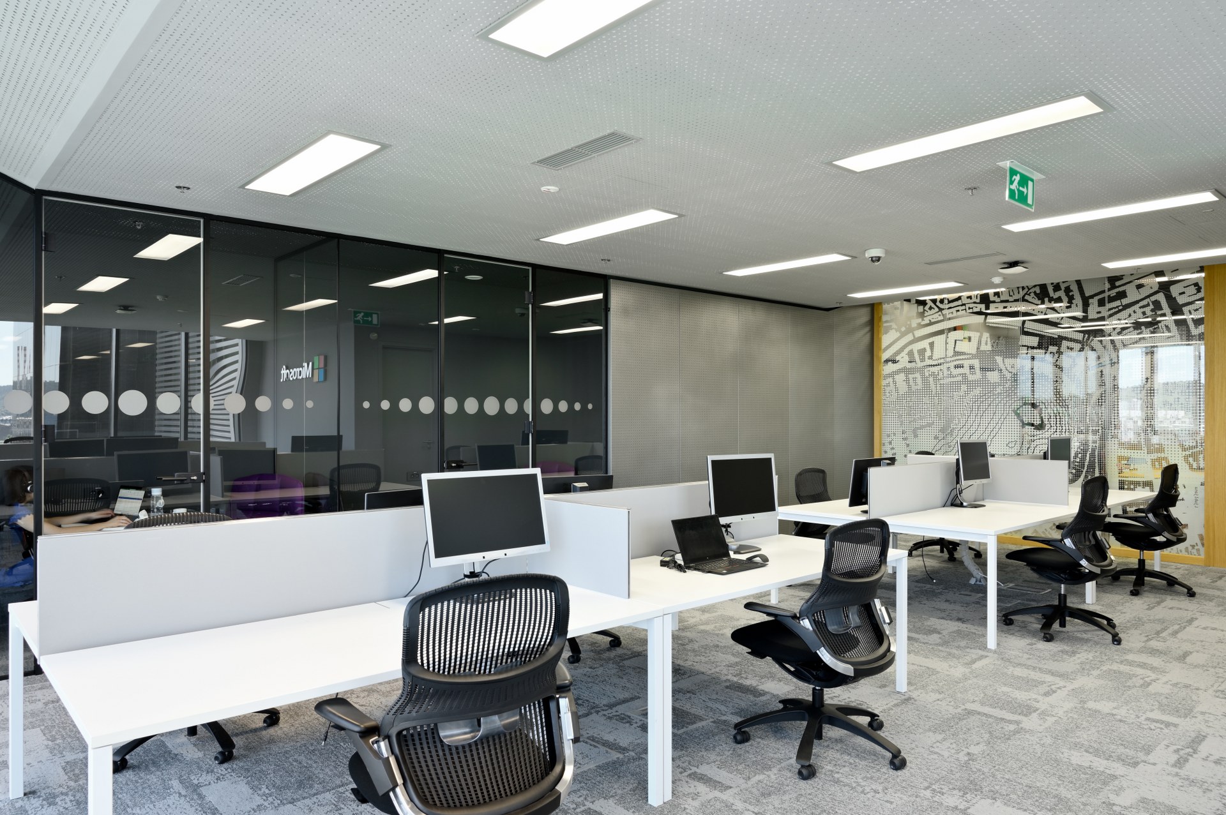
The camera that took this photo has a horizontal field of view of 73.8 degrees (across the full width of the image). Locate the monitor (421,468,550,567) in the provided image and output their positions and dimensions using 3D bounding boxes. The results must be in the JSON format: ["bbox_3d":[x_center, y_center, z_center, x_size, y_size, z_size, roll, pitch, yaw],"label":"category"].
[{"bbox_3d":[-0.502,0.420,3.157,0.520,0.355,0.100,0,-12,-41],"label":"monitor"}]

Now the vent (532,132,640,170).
[{"bbox_3d":[-0.129,-1.241,3.935,0.170,0.030,0.645,0,0,-41],"label":"vent"}]

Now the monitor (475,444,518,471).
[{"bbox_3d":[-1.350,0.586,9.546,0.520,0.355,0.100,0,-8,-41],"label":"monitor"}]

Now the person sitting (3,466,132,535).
[{"bbox_3d":[-3.490,0.925,5.130,0.800,1.120,0.500,0,0,-45],"label":"person sitting"}]

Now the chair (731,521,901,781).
[{"bbox_3d":[0.912,0.972,3.560,0.700,1.020,0.690,0,0,-41],"label":"chair"}]

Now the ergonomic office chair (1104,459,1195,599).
[{"bbox_3d":[4.370,0.972,6.690,0.700,1.040,0.700,0,0,-41],"label":"ergonomic office chair"}]

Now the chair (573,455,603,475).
[{"bbox_3d":[-0.338,1.015,9.410,0.660,1.010,0.640,0,0,-26],"label":"chair"}]

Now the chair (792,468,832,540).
[{"bbox_3d":[1.840,0.990,6.780,0.700,1.000,0.700,0,0,-41],"label":"chair"}]

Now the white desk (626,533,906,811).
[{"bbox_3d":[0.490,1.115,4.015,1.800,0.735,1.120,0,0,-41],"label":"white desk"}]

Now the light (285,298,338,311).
[{"bbox_3d":[-3.512,-1.214,9.540,0.260,0.050,1.180,0,0,-41],"label":"light"}]

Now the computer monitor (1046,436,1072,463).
[{"bbox_3d":[4.190,0.518,7.650,0.410,0.480,0.220,0,0,-33],"label":"computer monitor"}]

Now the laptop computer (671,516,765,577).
[{"bbox_3d":[0.508,0.642,3.885,0.335,0.215,0.320,0,0,-41],"label":"laptop computer"}]

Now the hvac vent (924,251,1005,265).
[{"bbox_3d":[2.845,-1.210,6.600,0.160,0.030,0.630,0,0,-41],"label":"hvac vent"}]

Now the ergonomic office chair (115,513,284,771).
[{"bbox_3d":[-1.891,0.988,3.662,0.660,1.010,0.640,0,0,-39],"label":"ergonomic office chair"}]

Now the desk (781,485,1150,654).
[{"bbox_3d":[3.142,1.137,6.800,3.630,0.740,1.680,0,0,-41],"label":"desk"}]

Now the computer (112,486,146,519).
[{"bbox_3d":[-3.270,0.645,5.430,0.310,0.215,0.280,0,0,39],"label":"computer"}]

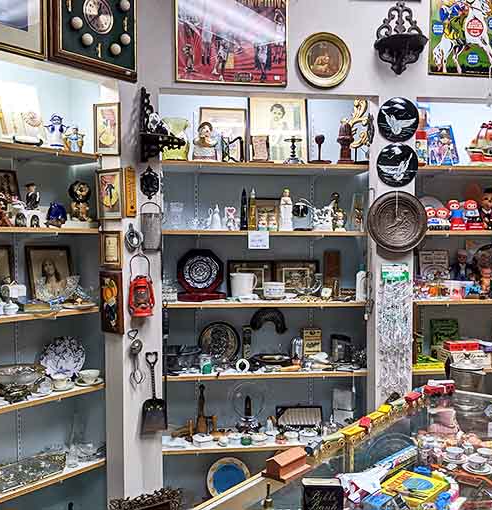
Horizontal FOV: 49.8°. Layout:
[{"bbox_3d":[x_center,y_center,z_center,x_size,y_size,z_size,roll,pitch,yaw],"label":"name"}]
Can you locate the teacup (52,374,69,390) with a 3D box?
[{"bbox_3d":[-0.824,0.569,2.369,0.074,0.056,0.081,0,2,0],"label":"teacup"}]

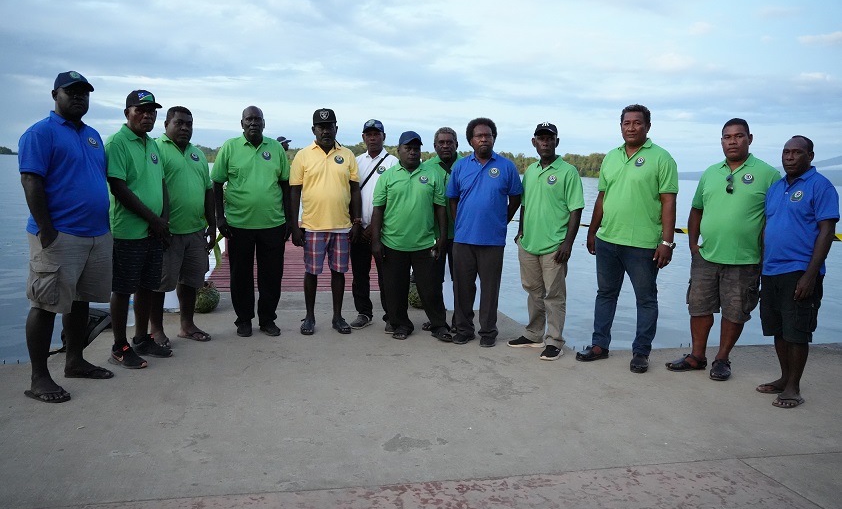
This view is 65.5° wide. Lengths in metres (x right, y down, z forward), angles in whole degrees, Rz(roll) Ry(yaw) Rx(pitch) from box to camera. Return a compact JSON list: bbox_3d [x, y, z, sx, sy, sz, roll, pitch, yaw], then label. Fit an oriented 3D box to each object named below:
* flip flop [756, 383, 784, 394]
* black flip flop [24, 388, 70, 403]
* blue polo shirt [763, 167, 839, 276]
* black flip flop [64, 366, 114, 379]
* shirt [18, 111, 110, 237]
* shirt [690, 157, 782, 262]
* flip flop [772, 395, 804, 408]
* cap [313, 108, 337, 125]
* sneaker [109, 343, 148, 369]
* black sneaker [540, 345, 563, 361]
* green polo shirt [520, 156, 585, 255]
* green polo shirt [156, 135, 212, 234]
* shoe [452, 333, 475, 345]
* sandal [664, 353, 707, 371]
[{"bbox_3d":[2.271,0.838,4.164,0.270,0.065,0.100,1,7,-9],"label":"flip flop"},{"bbox_3d":[-2.016,0.739,3.537,0.290,0.065,0.110,4,8,15],"label":"black flip flop"},{"bbox_3d":[2.250,-0.201,3.877,0.290,0.660,0.450,-2,9,-31],"label":"blue polo shirt"},{"bbox_3d":[-1.974,0.695,3.896,0.285,0.060,0.105,2,8,-3],"label":"black flip flop"},{"bbox_3d":[-1.901,-0.441,3.521,0.350,0.665,0.523,6,8,26],"label":"shirt"},{"bbox_3d":[2.045,-0.304,4.277,0.569,0.702,0.380,6,8,30],"label":"shirt"},{"bbox_3d":[2.190,0.852,3.893,0.265,0.055,0.100,-4,10,-39],"label":"flip flop"},{"bbox_3d":[-0.727,-1.044,4.955,0.180,0.130,0.265,1,8,-9],"label":"cap"},{"bbox_3d":[-1.878,0.650,4.196,0.295,0.110,0.105,5,8,21],"label":"sneaker"},{"bbox_3d":[0.954,0.664,4.666,0.105,0.110,0.285,6,8,26],"label":"black sneaker"},{"bbox_3d":[0.948,-0.353,4.717,0.480,0.690,0.290,8,10,39],"label":"green polo shirt"},{"bbox_3d":[-1.755,-0.505,4.690,0.540,0.710,0.320,-5,10,-44],"label":"green polo shirt"},{"bbox_3d":[0.385,0.607,4.986,0.105,0.100,0.285,8,9,38],"label":"shoe"},{"bbox_3d":[1.836,0.732,4.515,0.285,0.105,0.110,1,8,-11],"label":"sandal"}]

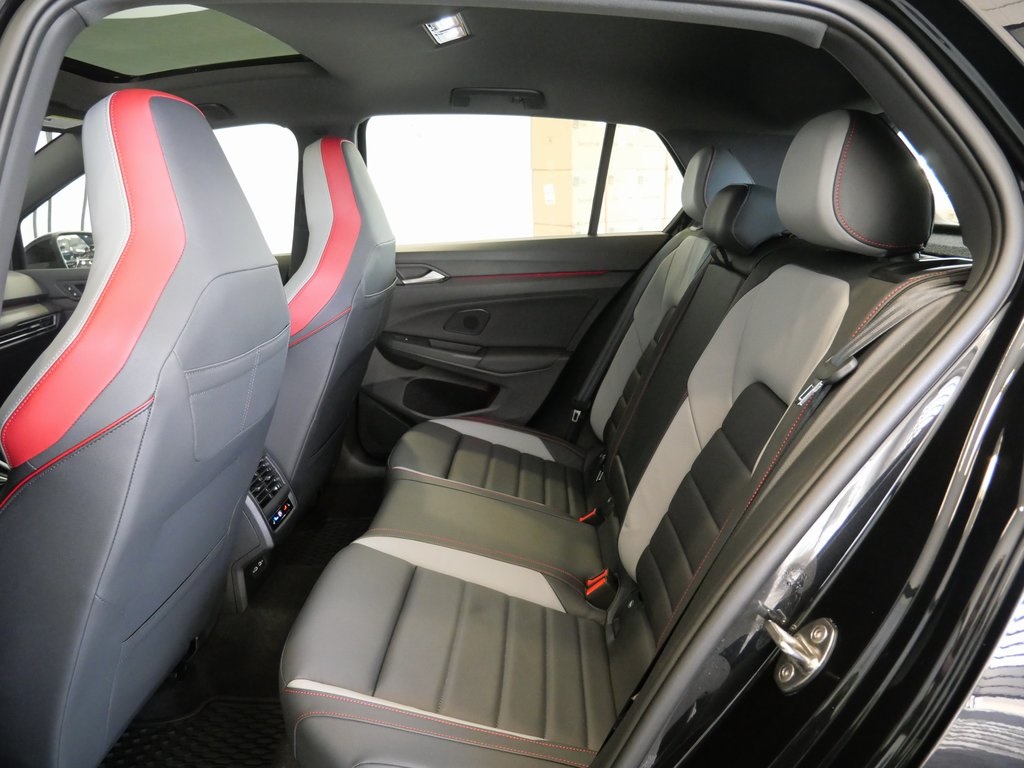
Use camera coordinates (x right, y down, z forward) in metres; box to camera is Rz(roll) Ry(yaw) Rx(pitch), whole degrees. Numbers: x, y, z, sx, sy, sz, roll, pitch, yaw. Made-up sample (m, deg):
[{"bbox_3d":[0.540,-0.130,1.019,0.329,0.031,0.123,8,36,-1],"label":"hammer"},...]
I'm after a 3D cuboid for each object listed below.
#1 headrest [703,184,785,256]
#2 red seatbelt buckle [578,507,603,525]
[{"bbox_3d":[0.417,-0.287,1.250,0.135,0.130,0.240,7,15,1],"label":"headrest"},{"bbox_3d":[0.165,0.286,1.560,0.045,0.048,0.028,-25,12,9],"label":"red seatbelt buckle"}]

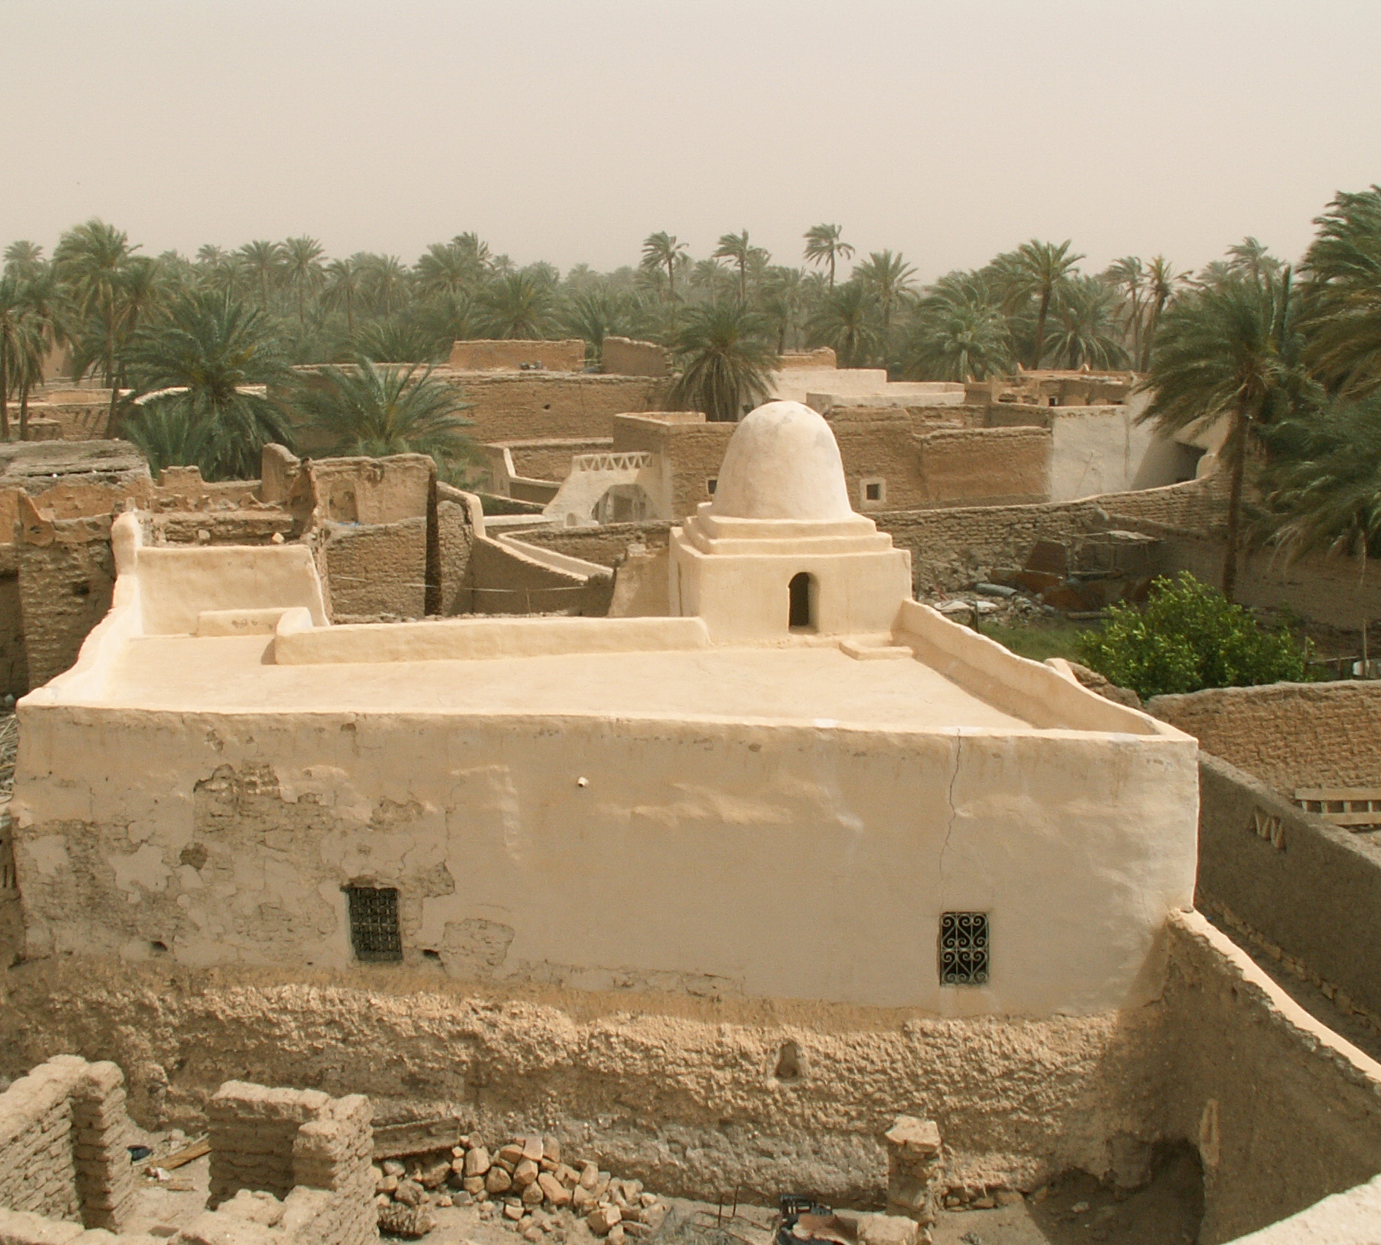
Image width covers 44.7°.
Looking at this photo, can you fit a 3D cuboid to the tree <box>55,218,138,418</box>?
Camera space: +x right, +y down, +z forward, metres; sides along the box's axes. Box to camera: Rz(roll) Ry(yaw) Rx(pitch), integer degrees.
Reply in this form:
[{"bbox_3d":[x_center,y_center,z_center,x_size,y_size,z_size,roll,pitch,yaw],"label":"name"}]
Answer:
[{"bbox_3d":[-34.137,-16.468,96.673,5.001,13.229,5.001,0,12,0],"label":"tree"}]

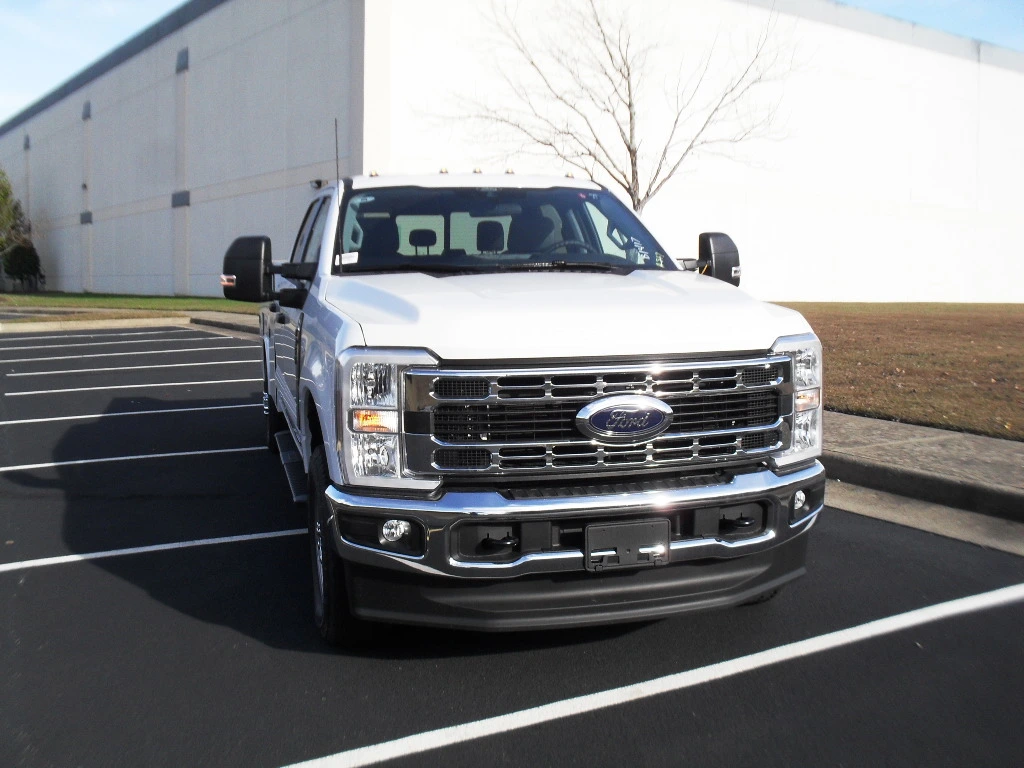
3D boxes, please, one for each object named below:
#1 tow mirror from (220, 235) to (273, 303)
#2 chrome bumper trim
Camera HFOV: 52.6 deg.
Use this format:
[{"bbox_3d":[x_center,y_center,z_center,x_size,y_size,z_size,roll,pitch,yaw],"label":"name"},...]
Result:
[{"bbox_3d":[-1.263,-0.547,4.924,0.240,0.310,0.190,-2,9,-15],"label":"tow mirror"},{"bbox_3d":[0.347,0.466,3.785,1.970,0.300,0.455,-2,9,-15],"label":"chrome bumper trim"}]

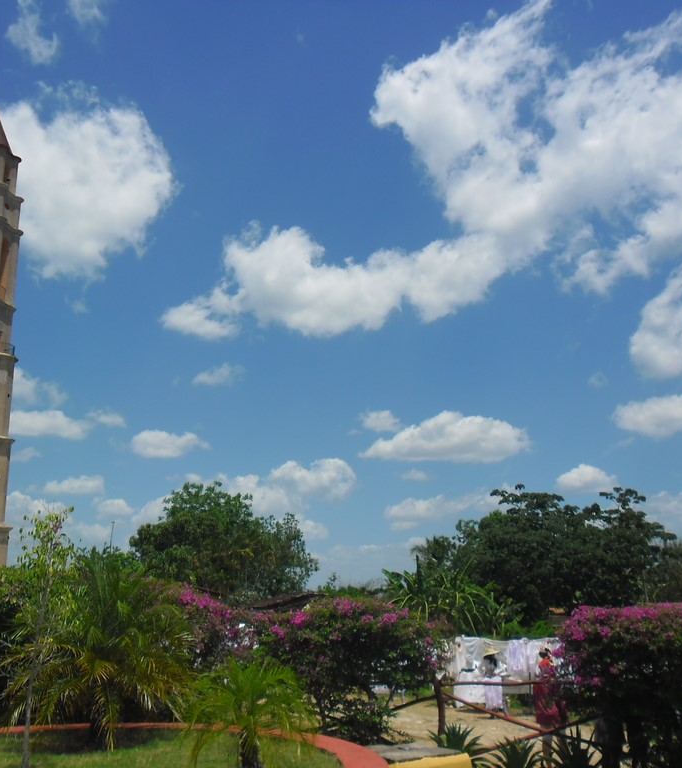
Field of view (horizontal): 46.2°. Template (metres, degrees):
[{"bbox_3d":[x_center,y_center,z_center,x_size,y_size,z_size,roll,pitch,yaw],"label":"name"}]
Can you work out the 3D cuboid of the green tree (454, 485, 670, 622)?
[{"bbox_3d":[11.492,9.769,41.392,10.300,8.790,8.500,-6,-17,15],"label":"green tree"}]

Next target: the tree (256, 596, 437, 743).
[{"bbox_3d":[0.142,5.156,14.530,3.200,2.480,2.400,-2,-17,0],"label":"tree"}]

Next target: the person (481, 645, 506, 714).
[{"bbox_3d":[3.724,7.232,19.415,0.530,1.650,0.420,0,-17,-7],"label":"person"}]

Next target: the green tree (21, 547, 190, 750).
[{"bbox_3d":[-3.810,4.112,12.612,2.700,2.940,2.700,3,-17,-16],"label":"green tree"}]

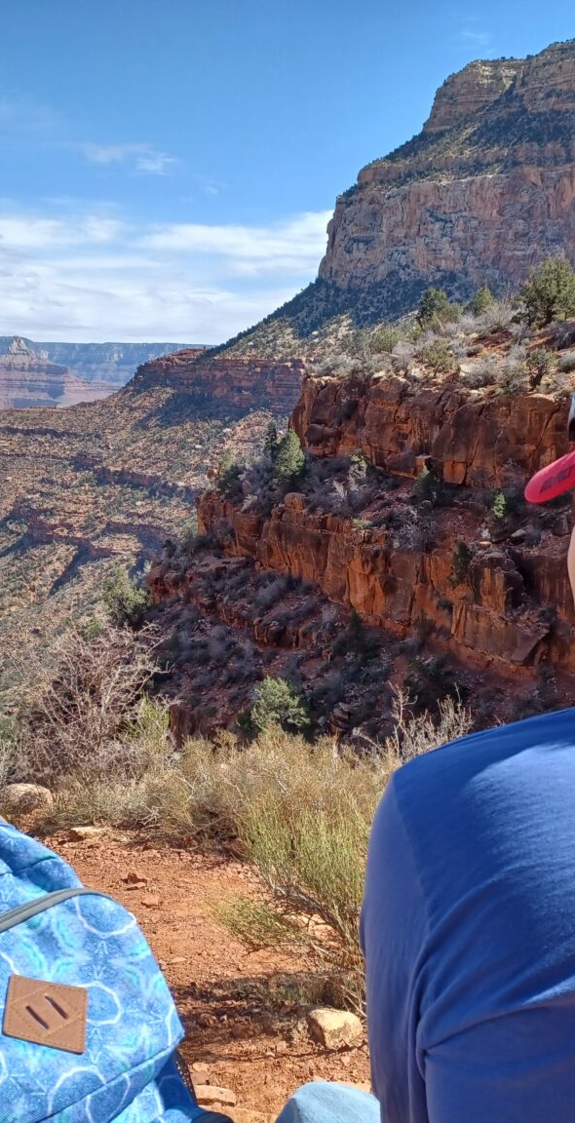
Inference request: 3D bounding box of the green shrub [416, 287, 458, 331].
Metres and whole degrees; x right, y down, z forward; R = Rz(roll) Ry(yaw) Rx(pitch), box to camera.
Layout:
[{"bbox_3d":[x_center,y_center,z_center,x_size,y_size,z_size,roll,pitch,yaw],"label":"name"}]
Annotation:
[{"bbox_3d":[7.480,-12.620,54.000,2.030,2.190,1.960,1,8,8],"label":"green shrub"}]

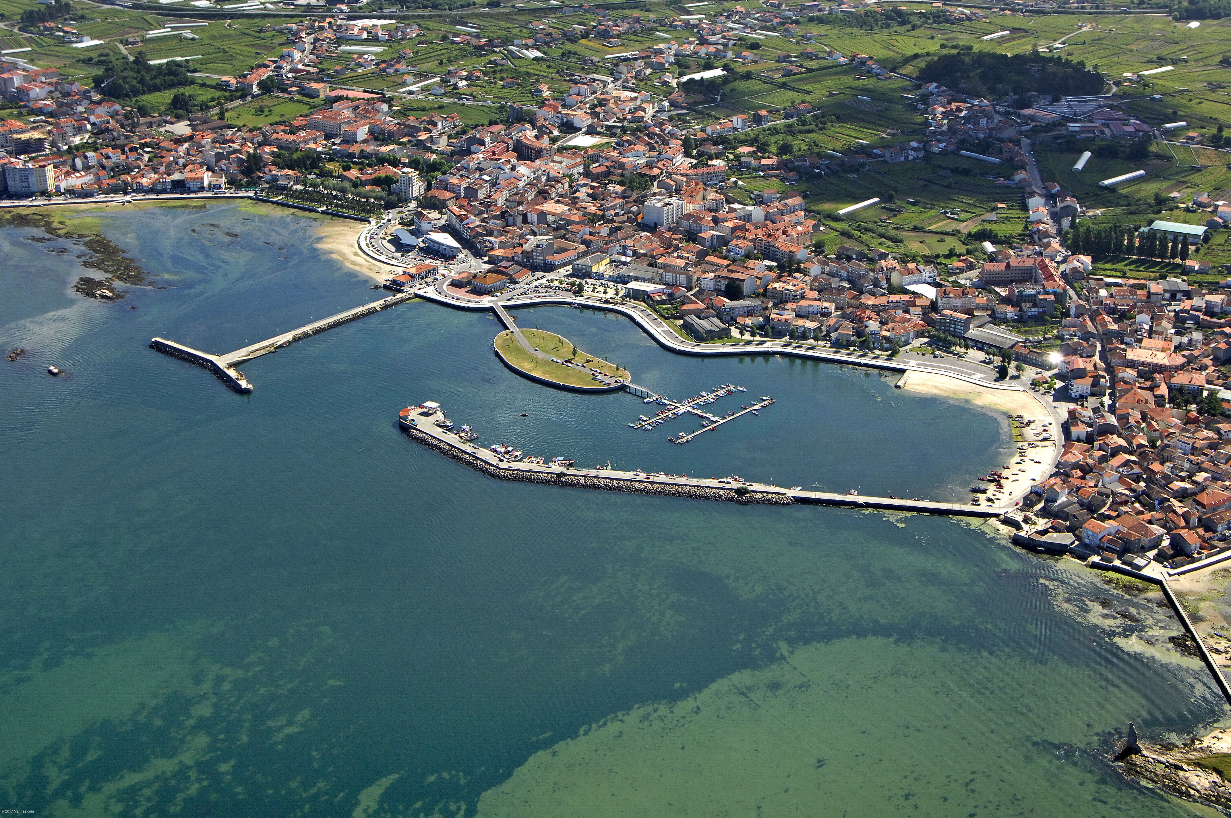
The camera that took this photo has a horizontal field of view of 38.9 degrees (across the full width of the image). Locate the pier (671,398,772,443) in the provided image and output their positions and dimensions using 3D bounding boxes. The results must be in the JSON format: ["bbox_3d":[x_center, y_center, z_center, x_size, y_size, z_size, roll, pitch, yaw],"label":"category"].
[{"bbox_3d":[71.730,7.900,1141.470,2.700,1.100,98.600,19,28,39],"label":"pier"}]

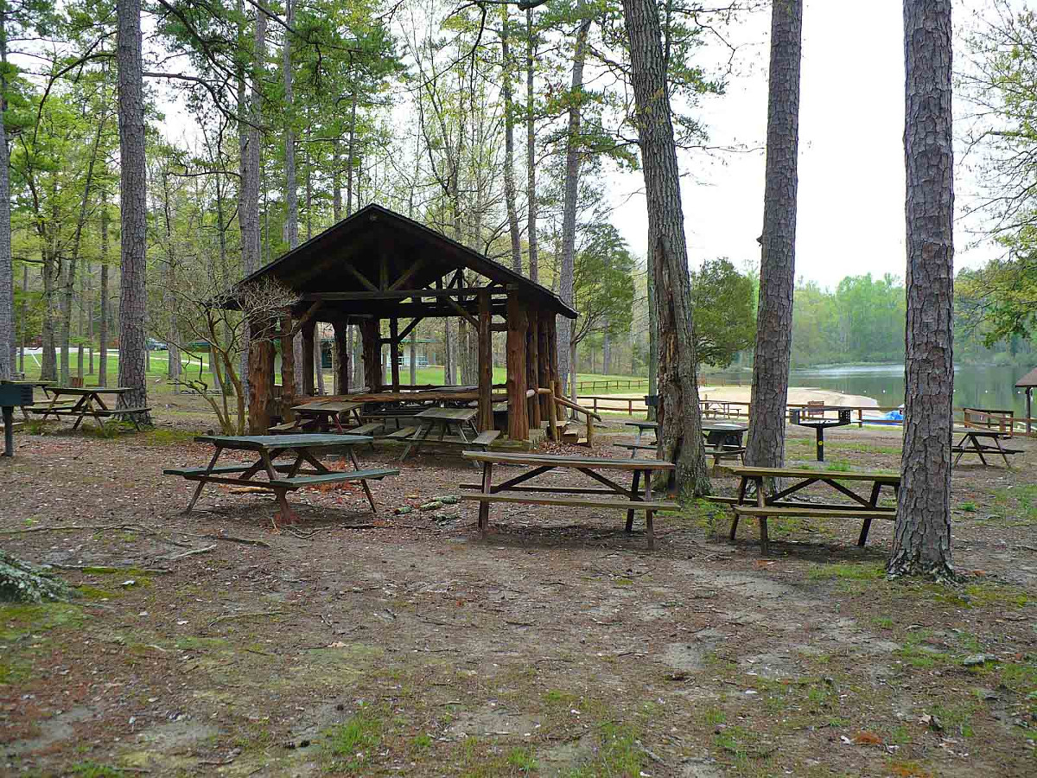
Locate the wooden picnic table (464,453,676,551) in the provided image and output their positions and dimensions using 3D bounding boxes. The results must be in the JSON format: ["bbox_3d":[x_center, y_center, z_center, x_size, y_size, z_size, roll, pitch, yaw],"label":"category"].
[{"bbox_3d":[0.418,1.008,10.257,1.888,0.734,1.439,3,-1,-4],"label":"wooden picnic table"}]

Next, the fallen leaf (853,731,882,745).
[{"bbox_3d":[1.440,1.435,4.578,0.110,0.030,0.090,0,2,0],"label":"fallen leaf"}]

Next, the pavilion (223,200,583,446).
[{"bbox_3d":[-1.695,-0.997,21.428,5.450,3.925,8.600,0,2,6],"label":"pavilion"}]

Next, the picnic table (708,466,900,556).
[{"bbox_3d":[2.931,1.196,10.923,1.846,0.743,1.478,3,-1,-2],"label":"picnic table"}]

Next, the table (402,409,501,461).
[{"bbox_3d":[-1.093,0.734,16.875,1.478,0.743,1.903,4,3,3],"label":"table"}]

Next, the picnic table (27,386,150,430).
[{"bbox_3d":[-7.346,0.369,19.085,1.439,0.734,1.846,3,1,1],"label":"picnic table"}]

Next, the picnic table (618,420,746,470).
[{"bbox_3d":[2.778,0.985,18.319,1.896,0.734,1.439,3,3,38],"label":"picnic table"}]

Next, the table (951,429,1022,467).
[{"bbox_3d":[9.827,1.289,24.010,1.439,0.734,1.856,2,1,3],"label":"table"}]

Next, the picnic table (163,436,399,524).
[{"bbox_3d":[-2.303,0.861,11.045,1.478,0.743,1.912,3,1,24],"label":"picnic table"}]

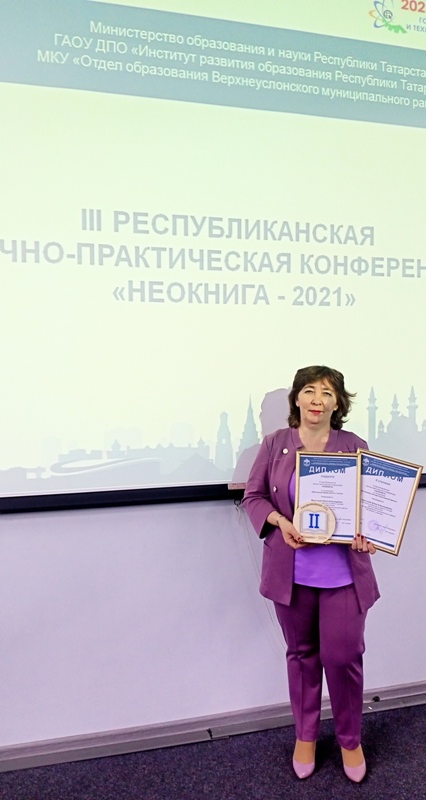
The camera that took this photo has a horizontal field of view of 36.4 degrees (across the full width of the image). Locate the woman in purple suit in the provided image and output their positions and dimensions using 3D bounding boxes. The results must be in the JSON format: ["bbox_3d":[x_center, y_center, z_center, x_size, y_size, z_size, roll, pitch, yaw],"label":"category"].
[{"bbox_3d":[0.387,0.645,2.540,0.530,1.580,0.410,0,1,8],"label":"woman in purple suit"}]

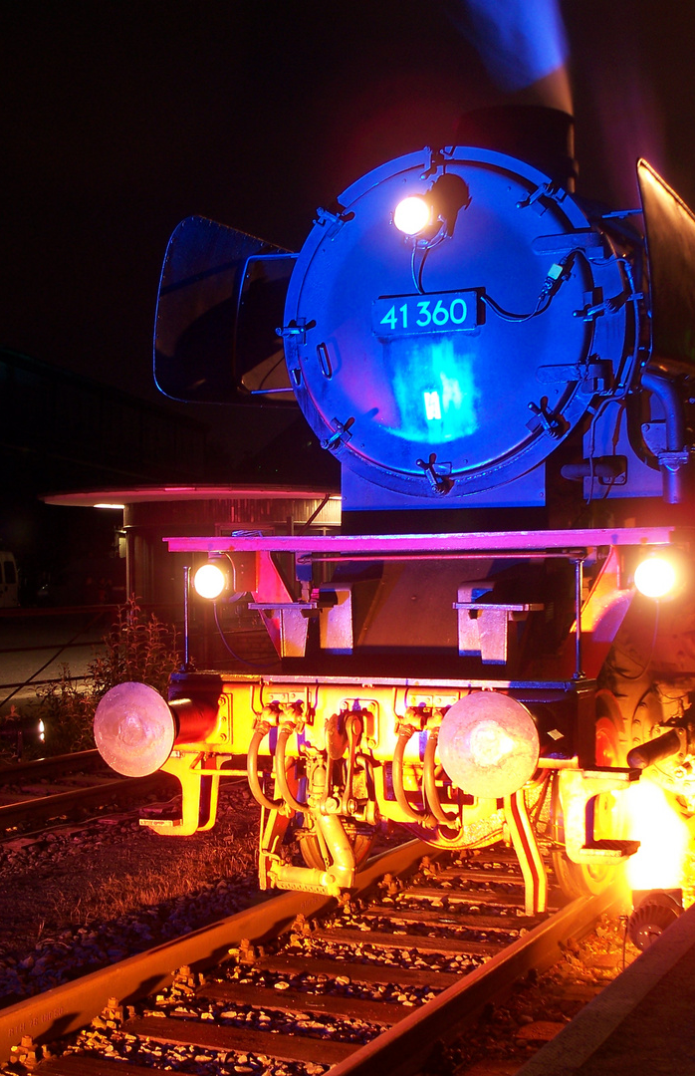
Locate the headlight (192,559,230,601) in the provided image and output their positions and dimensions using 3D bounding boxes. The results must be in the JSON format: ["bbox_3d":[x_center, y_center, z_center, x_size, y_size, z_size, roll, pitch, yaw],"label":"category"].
[{"bbox_3d":[-0.773,0.243,8.500,0.230,0.240,0.200,-1,-2,25],"label":"headlight"}]

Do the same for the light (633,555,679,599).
[{"bbox_3d":[1.539,0.199,7.450,0.230,0.230,0.200,-1,-2,25],"label":"light"}]

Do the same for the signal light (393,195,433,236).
[{"bbox_3d":[0.356,-1.721,7.970,0.220,0.225,0.200,-1,-2,25],"label":"signal light"}]

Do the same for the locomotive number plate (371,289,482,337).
[{"bbox_3d":[0.432,-1.206,8.081,0.610,0.210,0.090,-1,-2,25],"label":"locomotive number plate"}]

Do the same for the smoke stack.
[{"bbox_3d":[1.082,-2.406,9.556,0.780,0.550,0.780,-1,-2,25],"label":"smoke stack"}]

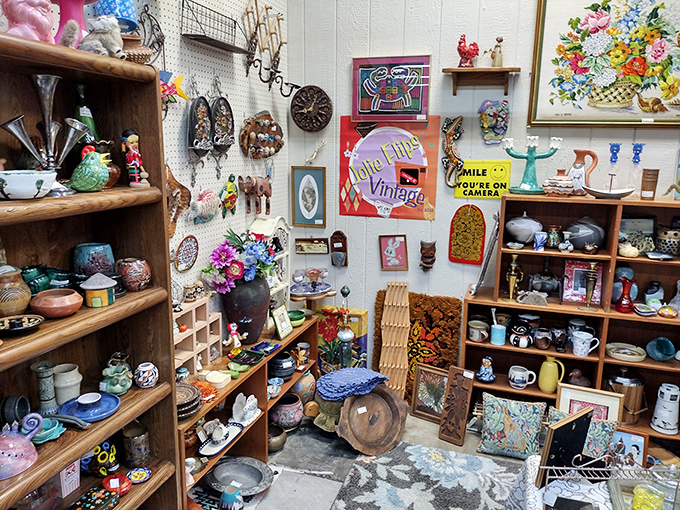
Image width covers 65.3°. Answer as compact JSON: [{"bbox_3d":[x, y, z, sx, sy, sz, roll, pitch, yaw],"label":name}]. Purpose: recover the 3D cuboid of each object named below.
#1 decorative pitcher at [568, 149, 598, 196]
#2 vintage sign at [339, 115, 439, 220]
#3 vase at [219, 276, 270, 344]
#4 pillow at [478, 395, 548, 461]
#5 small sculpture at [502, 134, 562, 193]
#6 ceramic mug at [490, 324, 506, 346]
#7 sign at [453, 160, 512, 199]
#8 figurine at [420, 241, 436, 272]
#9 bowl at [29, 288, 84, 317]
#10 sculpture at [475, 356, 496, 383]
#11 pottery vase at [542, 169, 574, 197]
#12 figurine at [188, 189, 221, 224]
[{"bbox_3d":[1.270,-0.431,2.793,0.152,0.235,0.103,6,13,22],"label":"decorative pitcher"},{"bbox_3d":[0.282,-0.520,3.169,0.599,0.603,0.010,4,12,18],"label":"vintage sign"},{"bbox_3d":[-0.481,0.263,2.716,0.245,0.370,0.245,1,12,0],"label":"vase"},{"bbox_3d":[0.892,0.894,2.749,0.310,0.310,0.090,5,-2,19],"label":"pillow"},{"bbox_3d":[0.981,-0.462,2.734,0.292,0.294,0.185,5,12,19],"label":"small sculpture"},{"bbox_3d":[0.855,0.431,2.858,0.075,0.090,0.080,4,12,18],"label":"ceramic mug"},{"bbox_3d":[0.799,-0.420,2.981,0.302,0.210,0.008,5,12,19],"label":"sign"},{"bbox_3d":[0.520,0.012,3.161,0.096,0.190,0.070,5,12,18],"label":"figurine"},{"bbox_3d":[-0.768,0.133,1.443,0.127,0.061,0.127,1,12,0],"label":"bowl"},{"bbox_3d":[0.804,0.623,2.898,0.106,0.123,0.095,5,12,19],"label":"sculpture"},{"bbox_3d":[1.113,-0.362,2.694,0.148,0.135,0.148,5,12,18],"label":"pottery vase"},{"bbox_3d":[-0.618,-0.222,2.443,0.073,0.155,0.226,4,12,18],"label":"figurine"}]

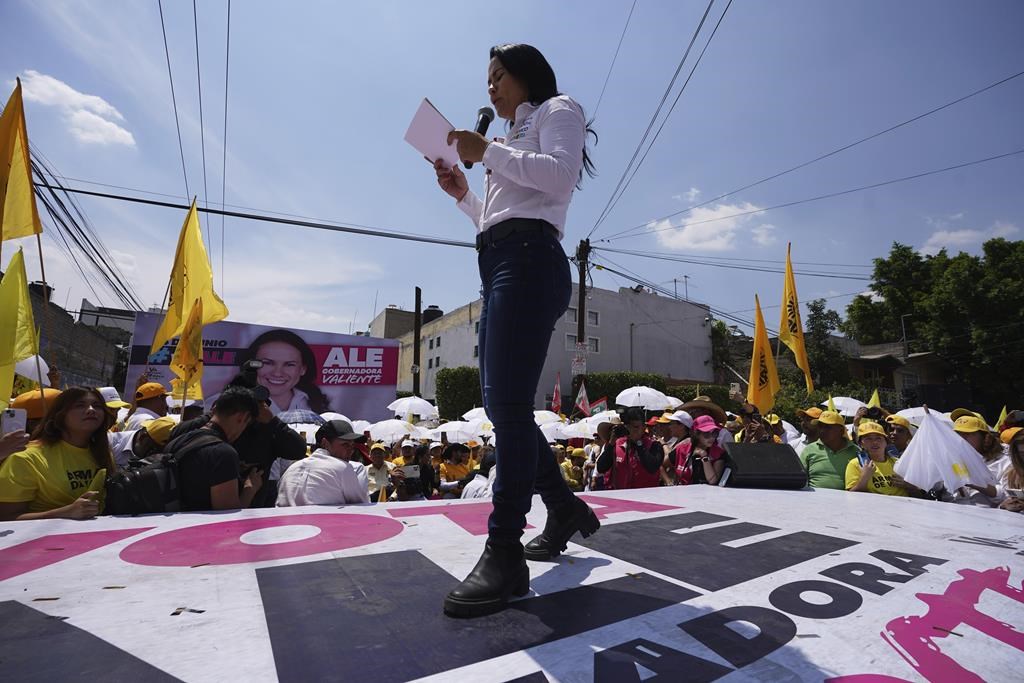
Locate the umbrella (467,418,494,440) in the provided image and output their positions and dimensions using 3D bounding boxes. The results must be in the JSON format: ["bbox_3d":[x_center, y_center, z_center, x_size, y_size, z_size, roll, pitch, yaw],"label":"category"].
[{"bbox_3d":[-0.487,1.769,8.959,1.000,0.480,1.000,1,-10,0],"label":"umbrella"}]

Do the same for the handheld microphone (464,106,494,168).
[{"bbox_3d":[-0.101,-0.642,1.440,0.050,0.225,0.050,18,-13,0],"label":"handheld microphone"}]

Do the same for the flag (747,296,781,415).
[{"bbox_3d":[2.763,0.143,5.000,0.380,1.300,0.220,-2,-10,14],"label":"flag"}]

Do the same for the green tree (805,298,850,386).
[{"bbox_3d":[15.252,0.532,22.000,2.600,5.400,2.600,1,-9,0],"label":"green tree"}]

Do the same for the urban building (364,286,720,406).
[{"bbox_3d":[3.103,4.837,54.333,25.000,13.500,28.000,8,-13,-36],"label":"urban building"}]

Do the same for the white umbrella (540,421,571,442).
[{"bbox_3d":[0.880,1.790,9.000,1.020,0.420,1.020,1,7,0],"label":"white umbrella"}]

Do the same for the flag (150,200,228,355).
[{"bbox_3d":[-2.657,-0.527,3.750,0.620,1.270,0.350,8,-13,-36],"label":"flag"}]

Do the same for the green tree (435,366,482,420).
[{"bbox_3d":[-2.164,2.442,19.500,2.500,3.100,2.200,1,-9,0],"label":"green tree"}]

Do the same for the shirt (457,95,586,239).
[{"bbox_3d":[0.029,-0.531,1.412,0.410,0.480,0.450,6,-11,-25],"label":"shirt"}]

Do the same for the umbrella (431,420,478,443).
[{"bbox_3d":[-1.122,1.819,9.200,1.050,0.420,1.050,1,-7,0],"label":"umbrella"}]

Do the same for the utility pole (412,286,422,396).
[{"bbox_3d":[-3.643,1.217,17.414,0.260,6.810,0.260,-1,-10,0],"label":"utility pole"}]

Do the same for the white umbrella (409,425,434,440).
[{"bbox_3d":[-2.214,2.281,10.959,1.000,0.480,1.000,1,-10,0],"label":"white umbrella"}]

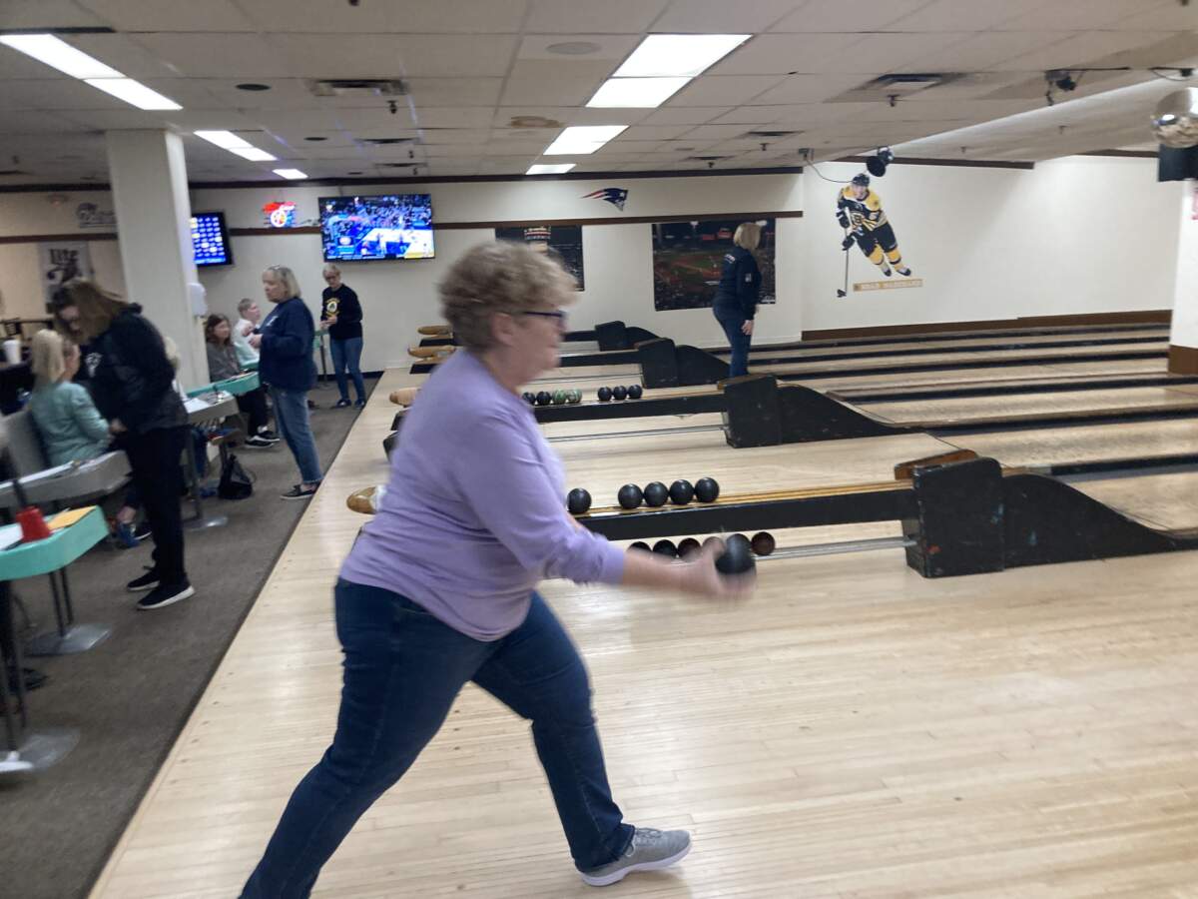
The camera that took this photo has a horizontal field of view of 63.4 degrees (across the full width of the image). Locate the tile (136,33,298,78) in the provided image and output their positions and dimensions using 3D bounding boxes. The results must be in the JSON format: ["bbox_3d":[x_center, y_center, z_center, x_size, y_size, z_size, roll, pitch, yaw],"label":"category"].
[{"bbox_3d":[-1.982,-2.071,5.122,0.610,0.025,1.220,-4,12,-8],"label":"tile"}]

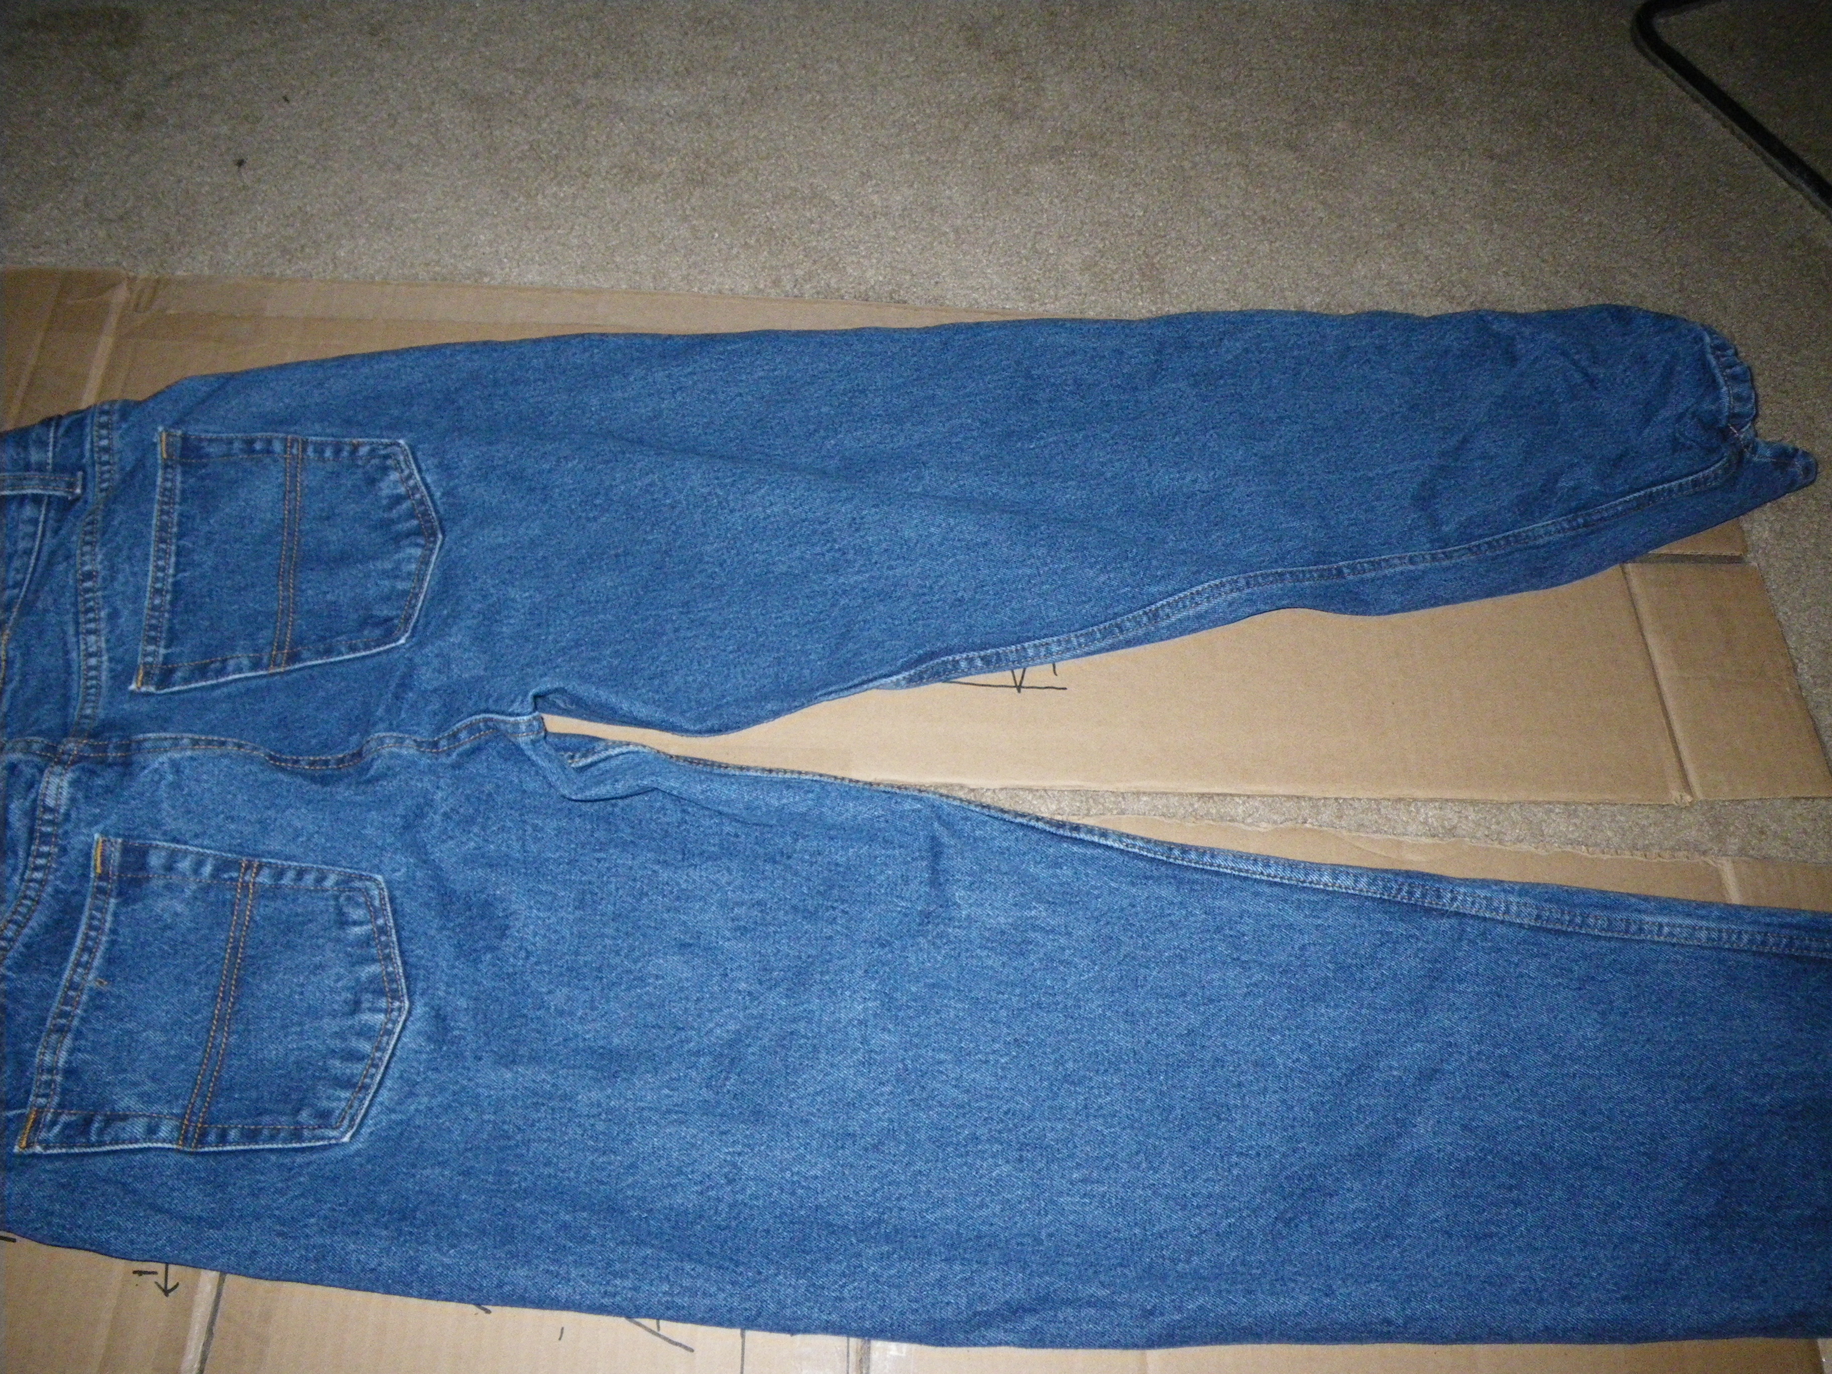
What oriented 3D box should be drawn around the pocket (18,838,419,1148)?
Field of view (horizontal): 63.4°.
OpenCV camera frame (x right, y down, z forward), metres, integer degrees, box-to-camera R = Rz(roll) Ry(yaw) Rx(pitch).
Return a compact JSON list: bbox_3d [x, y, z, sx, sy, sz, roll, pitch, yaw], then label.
[{"bbox_3d":[-0.346,0.153,0.755,0.181,0.020,0.163,1,64,-1],"label":"pocket"}]

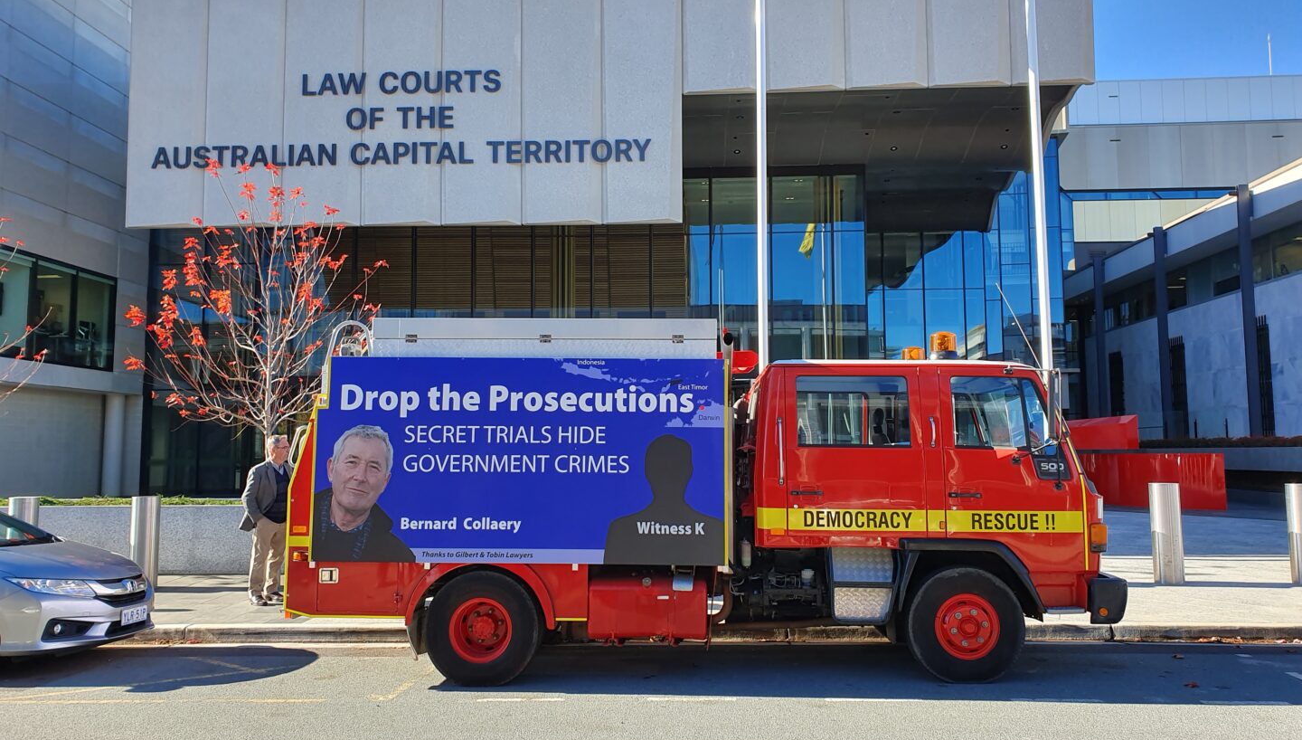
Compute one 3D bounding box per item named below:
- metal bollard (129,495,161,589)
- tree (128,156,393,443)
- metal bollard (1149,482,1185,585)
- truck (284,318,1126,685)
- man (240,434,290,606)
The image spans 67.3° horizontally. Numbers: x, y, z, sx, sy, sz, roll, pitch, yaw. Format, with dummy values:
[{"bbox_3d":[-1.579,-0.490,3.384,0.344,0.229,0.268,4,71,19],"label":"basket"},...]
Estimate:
[{"bbox_3d":[-5.940,2.015,11.494,0.290,1.030,0.290,0,-5,0],"label":"metal bollard"},{"bbox_3d":[-5.391,-0.505,13.343,3.450,4.650,3.300,0,-5,0],"label":"tree"},{"bbox_3d":[5.594,1.761,10.595,0.290,1.060,0.290,0,-5,0],"label":"metal bollard"},{"bbox_3d":[0.393,0.993,7.934,5.890,2.570,2.150,0,-5,2],"label":"truck"},{"bbox_3d":[-3.960,1.518,10.174,0.440,1.750,0.560,-3,-5,25],"label":"man"}]

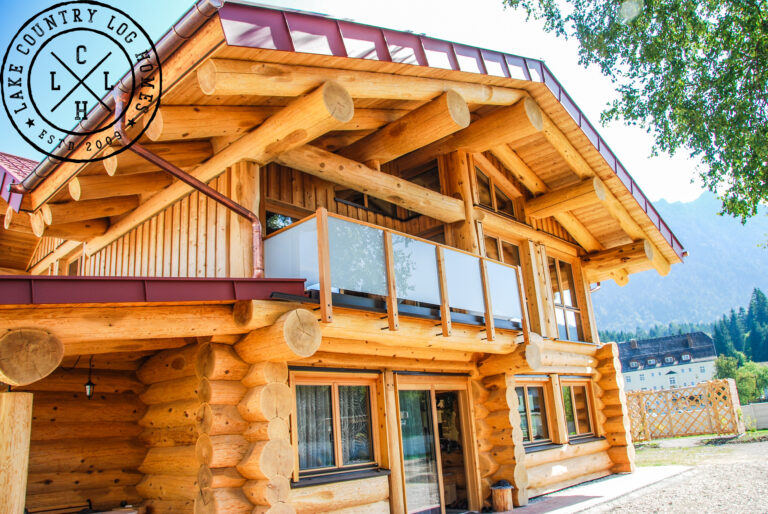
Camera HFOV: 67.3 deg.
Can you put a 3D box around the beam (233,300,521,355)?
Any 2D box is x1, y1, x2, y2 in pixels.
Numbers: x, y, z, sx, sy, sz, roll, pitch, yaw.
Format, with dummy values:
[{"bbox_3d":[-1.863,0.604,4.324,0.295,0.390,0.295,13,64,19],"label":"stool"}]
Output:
[{"bbox_3d":[0.519,1.046,8.147,0.384,0.384,6.029,-17,-20,39],"label":"beam"}]

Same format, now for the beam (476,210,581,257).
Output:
[{"bbox_3d":[3.388,-0.452,12.975,0.317,0.317,4.597,-17,-20,39],"label":"beam"}]

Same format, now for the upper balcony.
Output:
[{"bbox_3d":[0.412,0.624,9.033,1.334,1.416,4.731,-18,-21,40],"label":"upper balcony"}]

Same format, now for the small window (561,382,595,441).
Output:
[{"bbox_3d":[4.164,3.323,12.571,0.134,1.200,1.536,-17,-20,39],"label":"small window"}]

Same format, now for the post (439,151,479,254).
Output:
[{"bbox_3d":[1.734,-0.294,11.845,0.470,3.873,0.470,-18,-21,40],"label":"post"}]

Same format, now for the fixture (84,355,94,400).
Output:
[{"bbox_3d":[-3.780,1.546,7.400,0.150,0.590,0.150,-18,-21,40],"label":"fixture"}]

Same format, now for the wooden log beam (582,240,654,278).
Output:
[{"bbox_3d":[6.247,0.063,15.465,1.746,0.508,0.476,-18,-21,40],"label":"wooden log beam"}]

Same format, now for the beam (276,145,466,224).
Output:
[{"bbox_3d":[-0.030,-1.273,10.205,0.444,0.464,4.731,-18,-21,40],"label":"beam"}]

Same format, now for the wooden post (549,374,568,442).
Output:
[{"bbox_3d":[3.792,3.414,12.877,0.235,1.499,0.349,-18,-21,40],"label":"wooden post"}]

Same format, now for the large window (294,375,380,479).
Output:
[{"bbox_3d":[-0.672,2.413,8.323,0.140,1.372,1.638,-18,-21,40],"label":"large window"}]

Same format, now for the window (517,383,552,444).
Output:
[{"bbox_3d":[2.814,2.992,11.071,0.134,1.200,1.536,-17,-20,39],"label":"window"}]

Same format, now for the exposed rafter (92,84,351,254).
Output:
[{"bbox_3d":[-2.758,-0.944,8.130,5.952,0.451,0.422,-18,-21,38],"label":"exposed rafter"}]

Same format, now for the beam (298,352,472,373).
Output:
[{"bbox_3d":[0.138,1.675,9.398,0.349,0.375,4.635,-18,-21,40],"label":"beam"}]

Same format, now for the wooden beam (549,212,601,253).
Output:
[{"bbox_3d":[4.628,-0.586,13.789,0.326,0.326,2.112,-17,-38,39],"label":"wooden beam"}]

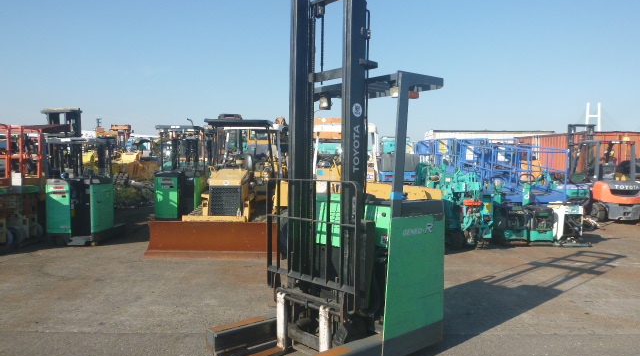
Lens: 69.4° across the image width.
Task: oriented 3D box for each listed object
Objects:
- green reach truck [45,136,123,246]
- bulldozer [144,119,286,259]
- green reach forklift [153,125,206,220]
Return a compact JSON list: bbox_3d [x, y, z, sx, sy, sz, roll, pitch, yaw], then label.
[{"bbox_3d":[-5.031,0.261,10.153,1.000,2.180,1.950,0,1,-2],"label":"green reach truck"},{"bbox_3d":[-1.810,0.065,9.551,2.380,2.600,3.400,0,1,2],"label":"bulldozer"},{"bbox_3d":[-3.380,0.049,11.651,1.000,2.520,1.900,0,1,-1],"label":"green reach forklift"}]

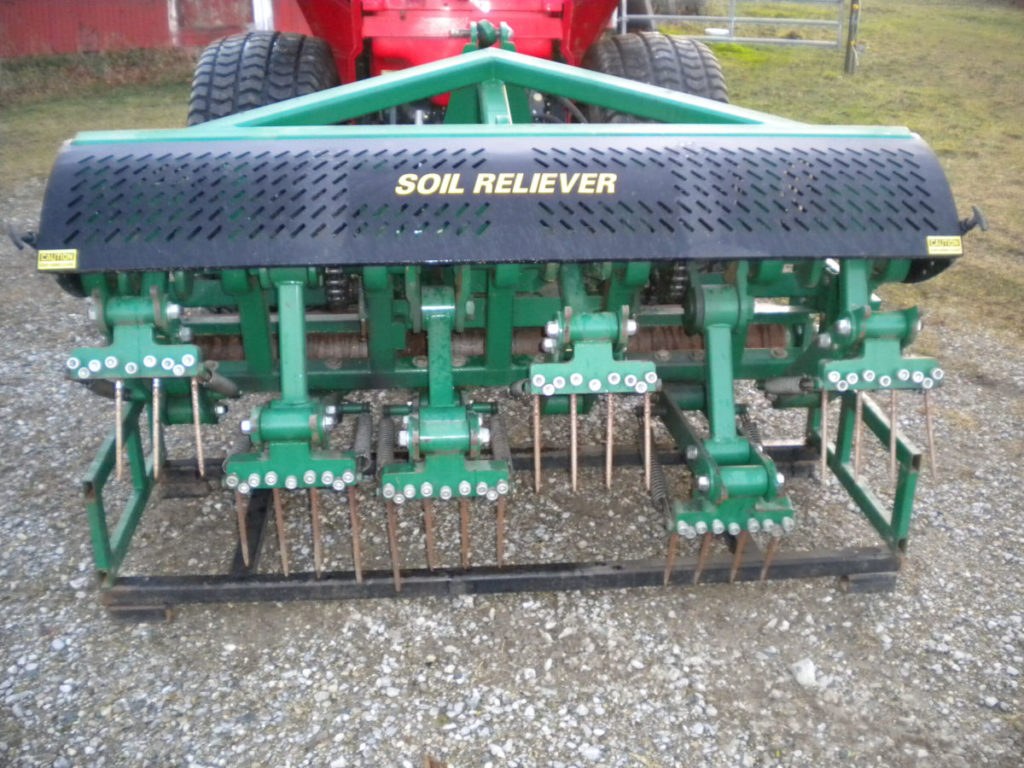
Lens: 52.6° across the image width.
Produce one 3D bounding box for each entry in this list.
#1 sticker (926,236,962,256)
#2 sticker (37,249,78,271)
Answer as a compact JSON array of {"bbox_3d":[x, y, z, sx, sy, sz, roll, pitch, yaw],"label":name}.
[{"bbox_3d":[0.916,-0.292,2.188,0.075,0.040,0.003,-1,-6,-5],"label":"sticker"},{"bbox_3d":[-0.894,-0.244,2.038,0.075,0.040,0.003,-1,-6,-5],"label":"sticker"}]

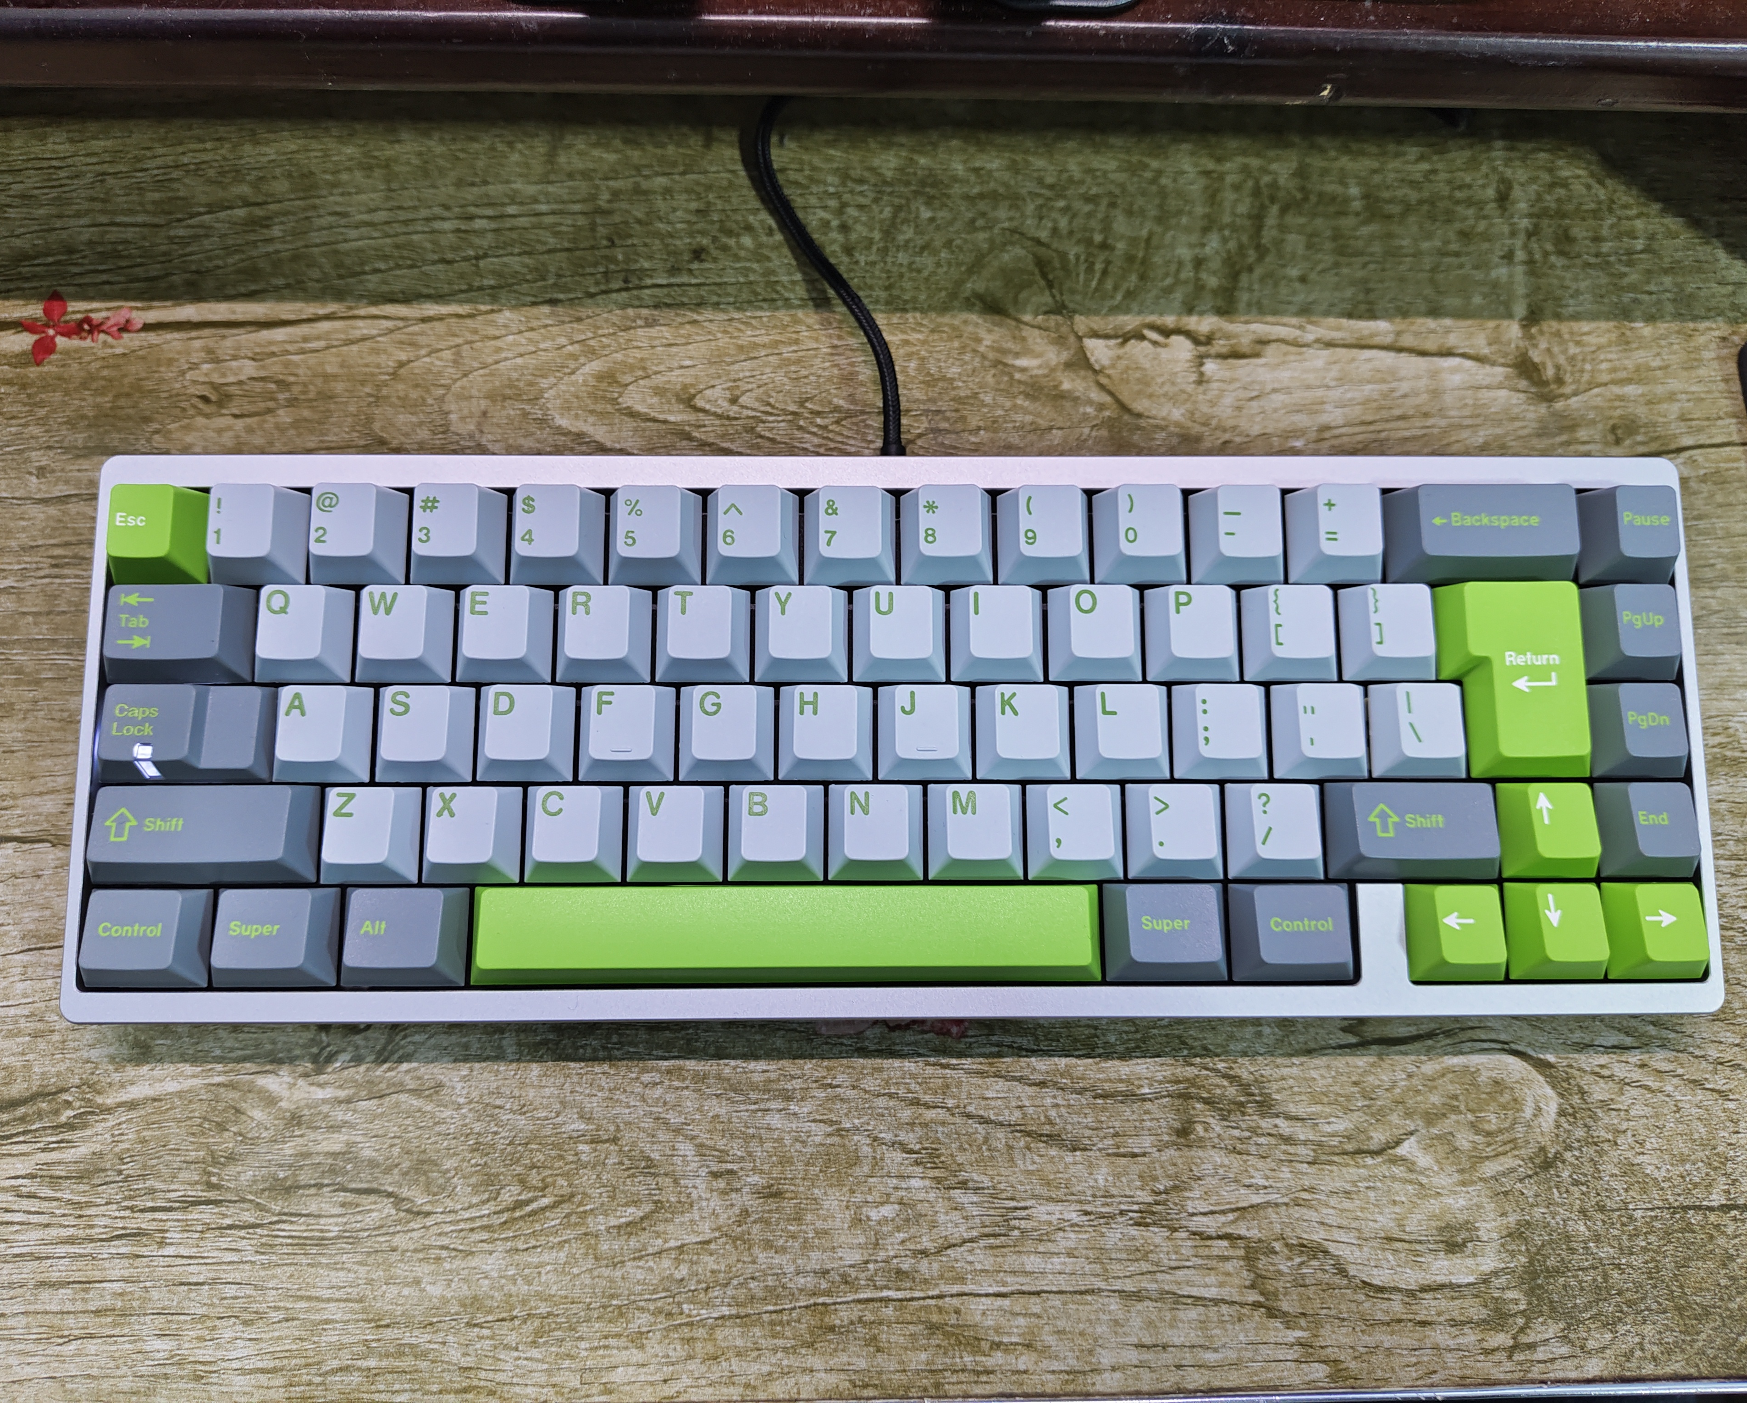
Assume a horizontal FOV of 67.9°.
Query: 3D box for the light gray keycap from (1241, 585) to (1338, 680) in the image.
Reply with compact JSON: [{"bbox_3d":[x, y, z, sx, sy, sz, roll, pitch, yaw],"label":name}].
[{"bbox_3d":[0.081,-0.014,0.249,0.018,0.008,0.018,0,82,-1],"label":"light gray keycap"}]

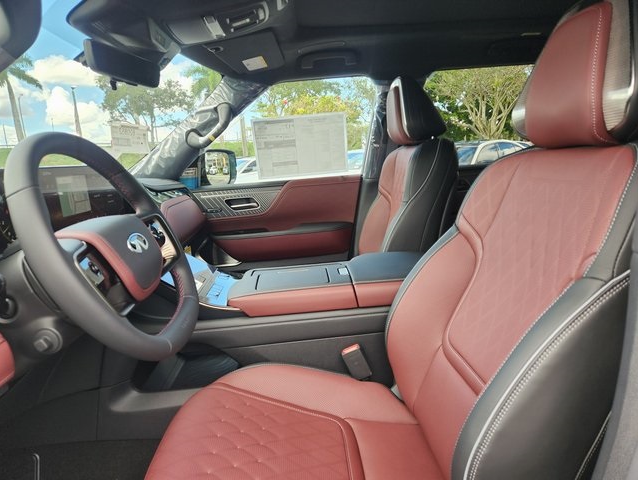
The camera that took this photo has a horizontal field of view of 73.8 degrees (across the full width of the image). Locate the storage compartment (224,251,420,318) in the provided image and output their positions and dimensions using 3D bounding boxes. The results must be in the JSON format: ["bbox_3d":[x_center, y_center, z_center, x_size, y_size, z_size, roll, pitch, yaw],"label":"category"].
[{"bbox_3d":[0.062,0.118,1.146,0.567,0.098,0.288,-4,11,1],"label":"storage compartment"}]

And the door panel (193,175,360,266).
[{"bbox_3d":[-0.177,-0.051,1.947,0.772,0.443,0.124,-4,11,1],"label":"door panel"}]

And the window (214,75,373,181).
[{"bbox_3d":[-0.140,-0.460,1.862,0.762,0.433,0.062,-4,26,1],"label":"window"}]

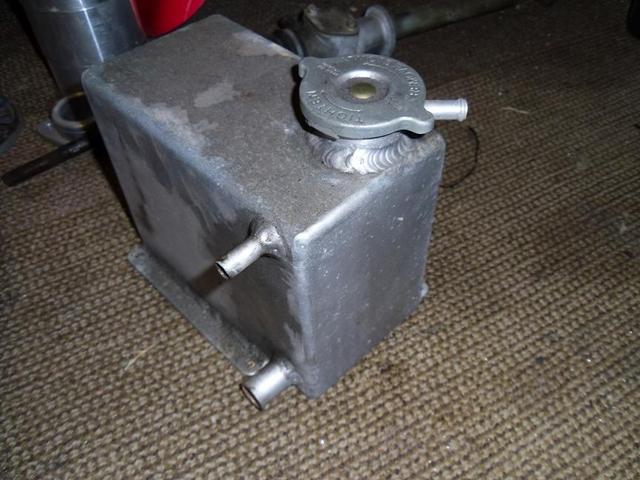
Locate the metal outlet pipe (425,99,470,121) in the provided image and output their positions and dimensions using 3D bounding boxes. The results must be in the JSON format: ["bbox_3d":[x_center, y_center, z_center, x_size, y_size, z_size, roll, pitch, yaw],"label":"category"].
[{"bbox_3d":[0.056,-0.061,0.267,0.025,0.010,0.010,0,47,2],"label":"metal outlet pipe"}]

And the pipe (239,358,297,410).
[{"bbox_3d":[-0.030,0.086,0.344,0.026,0.020,0.020,-36,55,-27],"label":"pipe"}]

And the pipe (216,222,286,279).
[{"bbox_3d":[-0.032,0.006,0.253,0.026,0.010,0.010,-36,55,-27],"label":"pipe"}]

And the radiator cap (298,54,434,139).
[{"bbox_3d":[0.019,-0.067,0.261,0.079,0.013,0.062,33,57,29],"label":"radiator cap"}]

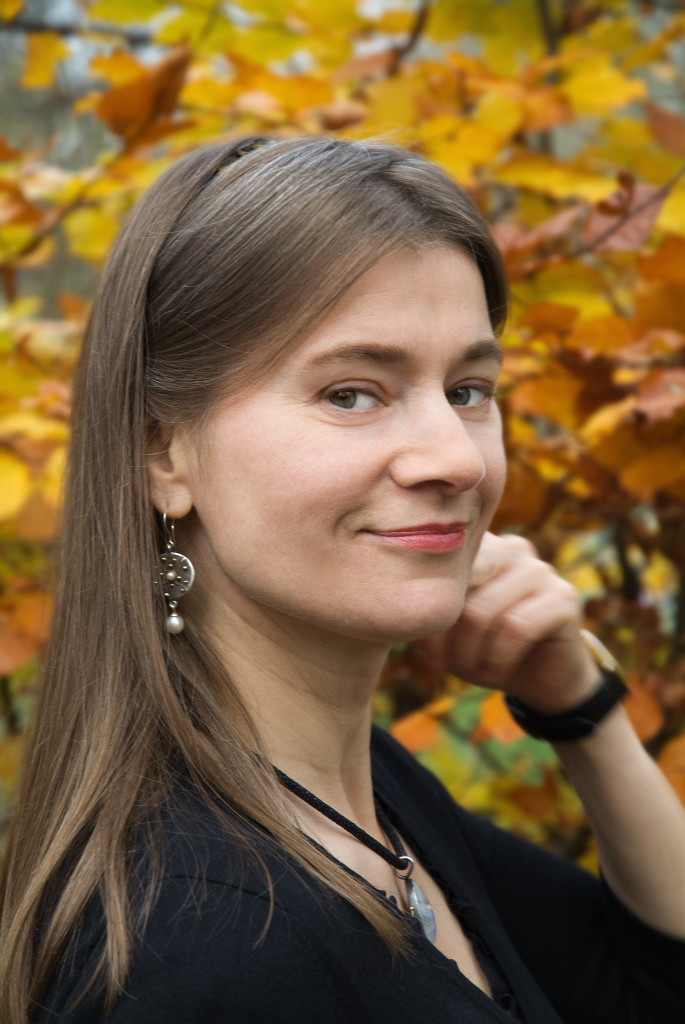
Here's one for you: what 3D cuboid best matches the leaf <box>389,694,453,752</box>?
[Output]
[{"bbox_3d":[0.050,0.133,1.750,0.040,0.035,0.018,-2,2,0],"label":"leaf"}]

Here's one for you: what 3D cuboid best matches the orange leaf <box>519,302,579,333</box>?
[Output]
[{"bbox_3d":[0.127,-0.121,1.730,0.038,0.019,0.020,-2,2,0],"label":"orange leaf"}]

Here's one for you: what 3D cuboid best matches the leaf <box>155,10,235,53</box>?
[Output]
[{"bbox_3d":[-0.113,-0.371,2.150,0.063,0.034,0.030,0,2,0],"label":"leaf"}]

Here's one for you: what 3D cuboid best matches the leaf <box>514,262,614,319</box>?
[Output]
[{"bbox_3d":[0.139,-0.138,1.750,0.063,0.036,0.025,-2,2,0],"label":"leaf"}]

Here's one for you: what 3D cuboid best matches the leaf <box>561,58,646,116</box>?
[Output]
[{"bbox_3d":[0.191,-0.313,2.050,0.062,0.044,0.028,0,2,0],"label":"leaf"}]

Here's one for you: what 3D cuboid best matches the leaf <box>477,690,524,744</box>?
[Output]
[{"bbox_3d":[0.113,0.142,1.950,0.038,0.041,0.025,0,2,0],"label":"leaf"}]

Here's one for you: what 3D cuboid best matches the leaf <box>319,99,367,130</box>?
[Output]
[{"bbox_3d":[0.000,-0.278,1.950,0.034,0.022,0.022,0,2,0],"label":"leaf"}]

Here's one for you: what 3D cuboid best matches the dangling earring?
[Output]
[{"bbox_3d":[-0.078,0.026,1.270,0.021,0.058,0.010,-1,2,23],"label":"dangling earring"}]

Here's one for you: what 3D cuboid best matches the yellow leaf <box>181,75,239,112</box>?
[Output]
[{"bbox_3d":[-0.098,-0.307,2.050,0.047,0.028,0.025,0,2,0],"label":"yellow leaf"}]

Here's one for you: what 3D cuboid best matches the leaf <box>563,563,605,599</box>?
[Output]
[{"bbox_3d":[0.161,0.045,1.850,0.028,0.024,0.013,-2,2,0],"label":"leaf"}]

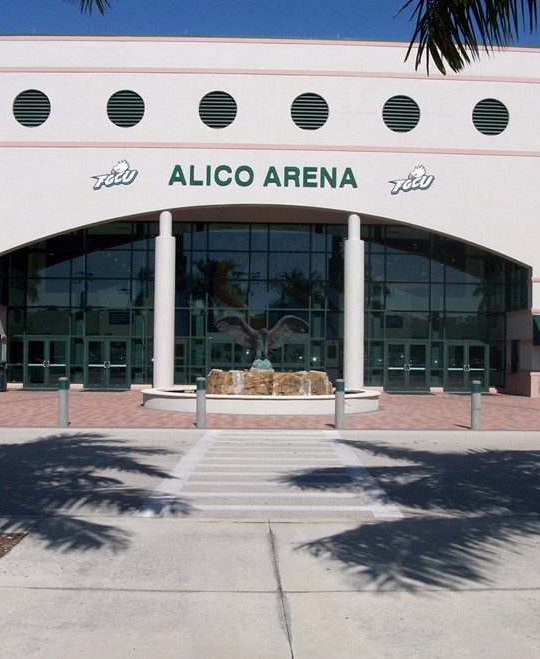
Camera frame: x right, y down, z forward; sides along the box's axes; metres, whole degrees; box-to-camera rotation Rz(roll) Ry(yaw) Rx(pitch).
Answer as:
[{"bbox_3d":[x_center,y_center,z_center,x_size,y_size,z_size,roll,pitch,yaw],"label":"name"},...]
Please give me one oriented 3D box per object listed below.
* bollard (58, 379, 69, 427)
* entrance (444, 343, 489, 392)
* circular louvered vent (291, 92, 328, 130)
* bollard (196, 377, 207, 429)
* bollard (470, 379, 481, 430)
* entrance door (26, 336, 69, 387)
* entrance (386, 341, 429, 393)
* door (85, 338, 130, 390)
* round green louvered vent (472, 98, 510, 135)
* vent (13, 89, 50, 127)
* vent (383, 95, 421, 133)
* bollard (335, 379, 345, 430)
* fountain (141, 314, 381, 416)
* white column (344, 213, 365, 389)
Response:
[{"bbox_3d":[-4.542,1.599,18.955,0.205,1.080,0.205,1,-1,0],"label":"bollard"},{"bbox_3d":[8.656,1.648,37.941,2.000,2.240,0.150,1,-2,-2],"label":"entrance"},{"bbox_3d":[1.605,-8.737,34.604,1.510,1.510,0.150,1,-2,-2],"label":"circular louvered vent"},{"bbox_3d":[-1.556,1.659,19.600,0.215,1.180,0.215,1,-1,-2],"label":"bollard"},{"bbox_3d":[4.572,1.702,19.173,0.205,1.080,0.205,1,-1,0],"label":"bollard"},{"bbox_3d":[-9.643,1.436,37.300,1.980,2.260,0.250,1,-1,-2],"label":"entrance door"},{"bbox_3d":[6.000,1.606,37.585,1.930,2.250,0.150,1,-1,0],"label":"entrance"},{"bbox_3d":[-7.050,1.507,37.422,1.980,2.230,0.150,1,-2,-2],"label":"door"},{"bbox_3d":[8.912,-8.557,34.815,1.526,1.526,0.200,1,-1,-2],"label":"round green louvered vent"},{"bbox_3d":[-9.471,-8.789,34.227,1.500,1.500,0.200,1,-1,-2],"label":"vent"},{"bbox_3d":[5.302,-8.683,34.725,1.510,1.510,0.150,1,-2,-2],"label":"vent"},{"bbox_3d":[1.535,1.625,18.916,0.210,1.080,0.210,1,-2,-2],"label":"bollard"},{"bbox_3d":[-0.273,0.975,26.933,7.400,2.830,7.400,1,-1,0],"label":"fountain"},{"bbox_3d":[3.264,-1.007,33.400,0.782,7.050,0.782,1,-1,-2],"label":"white column"}]

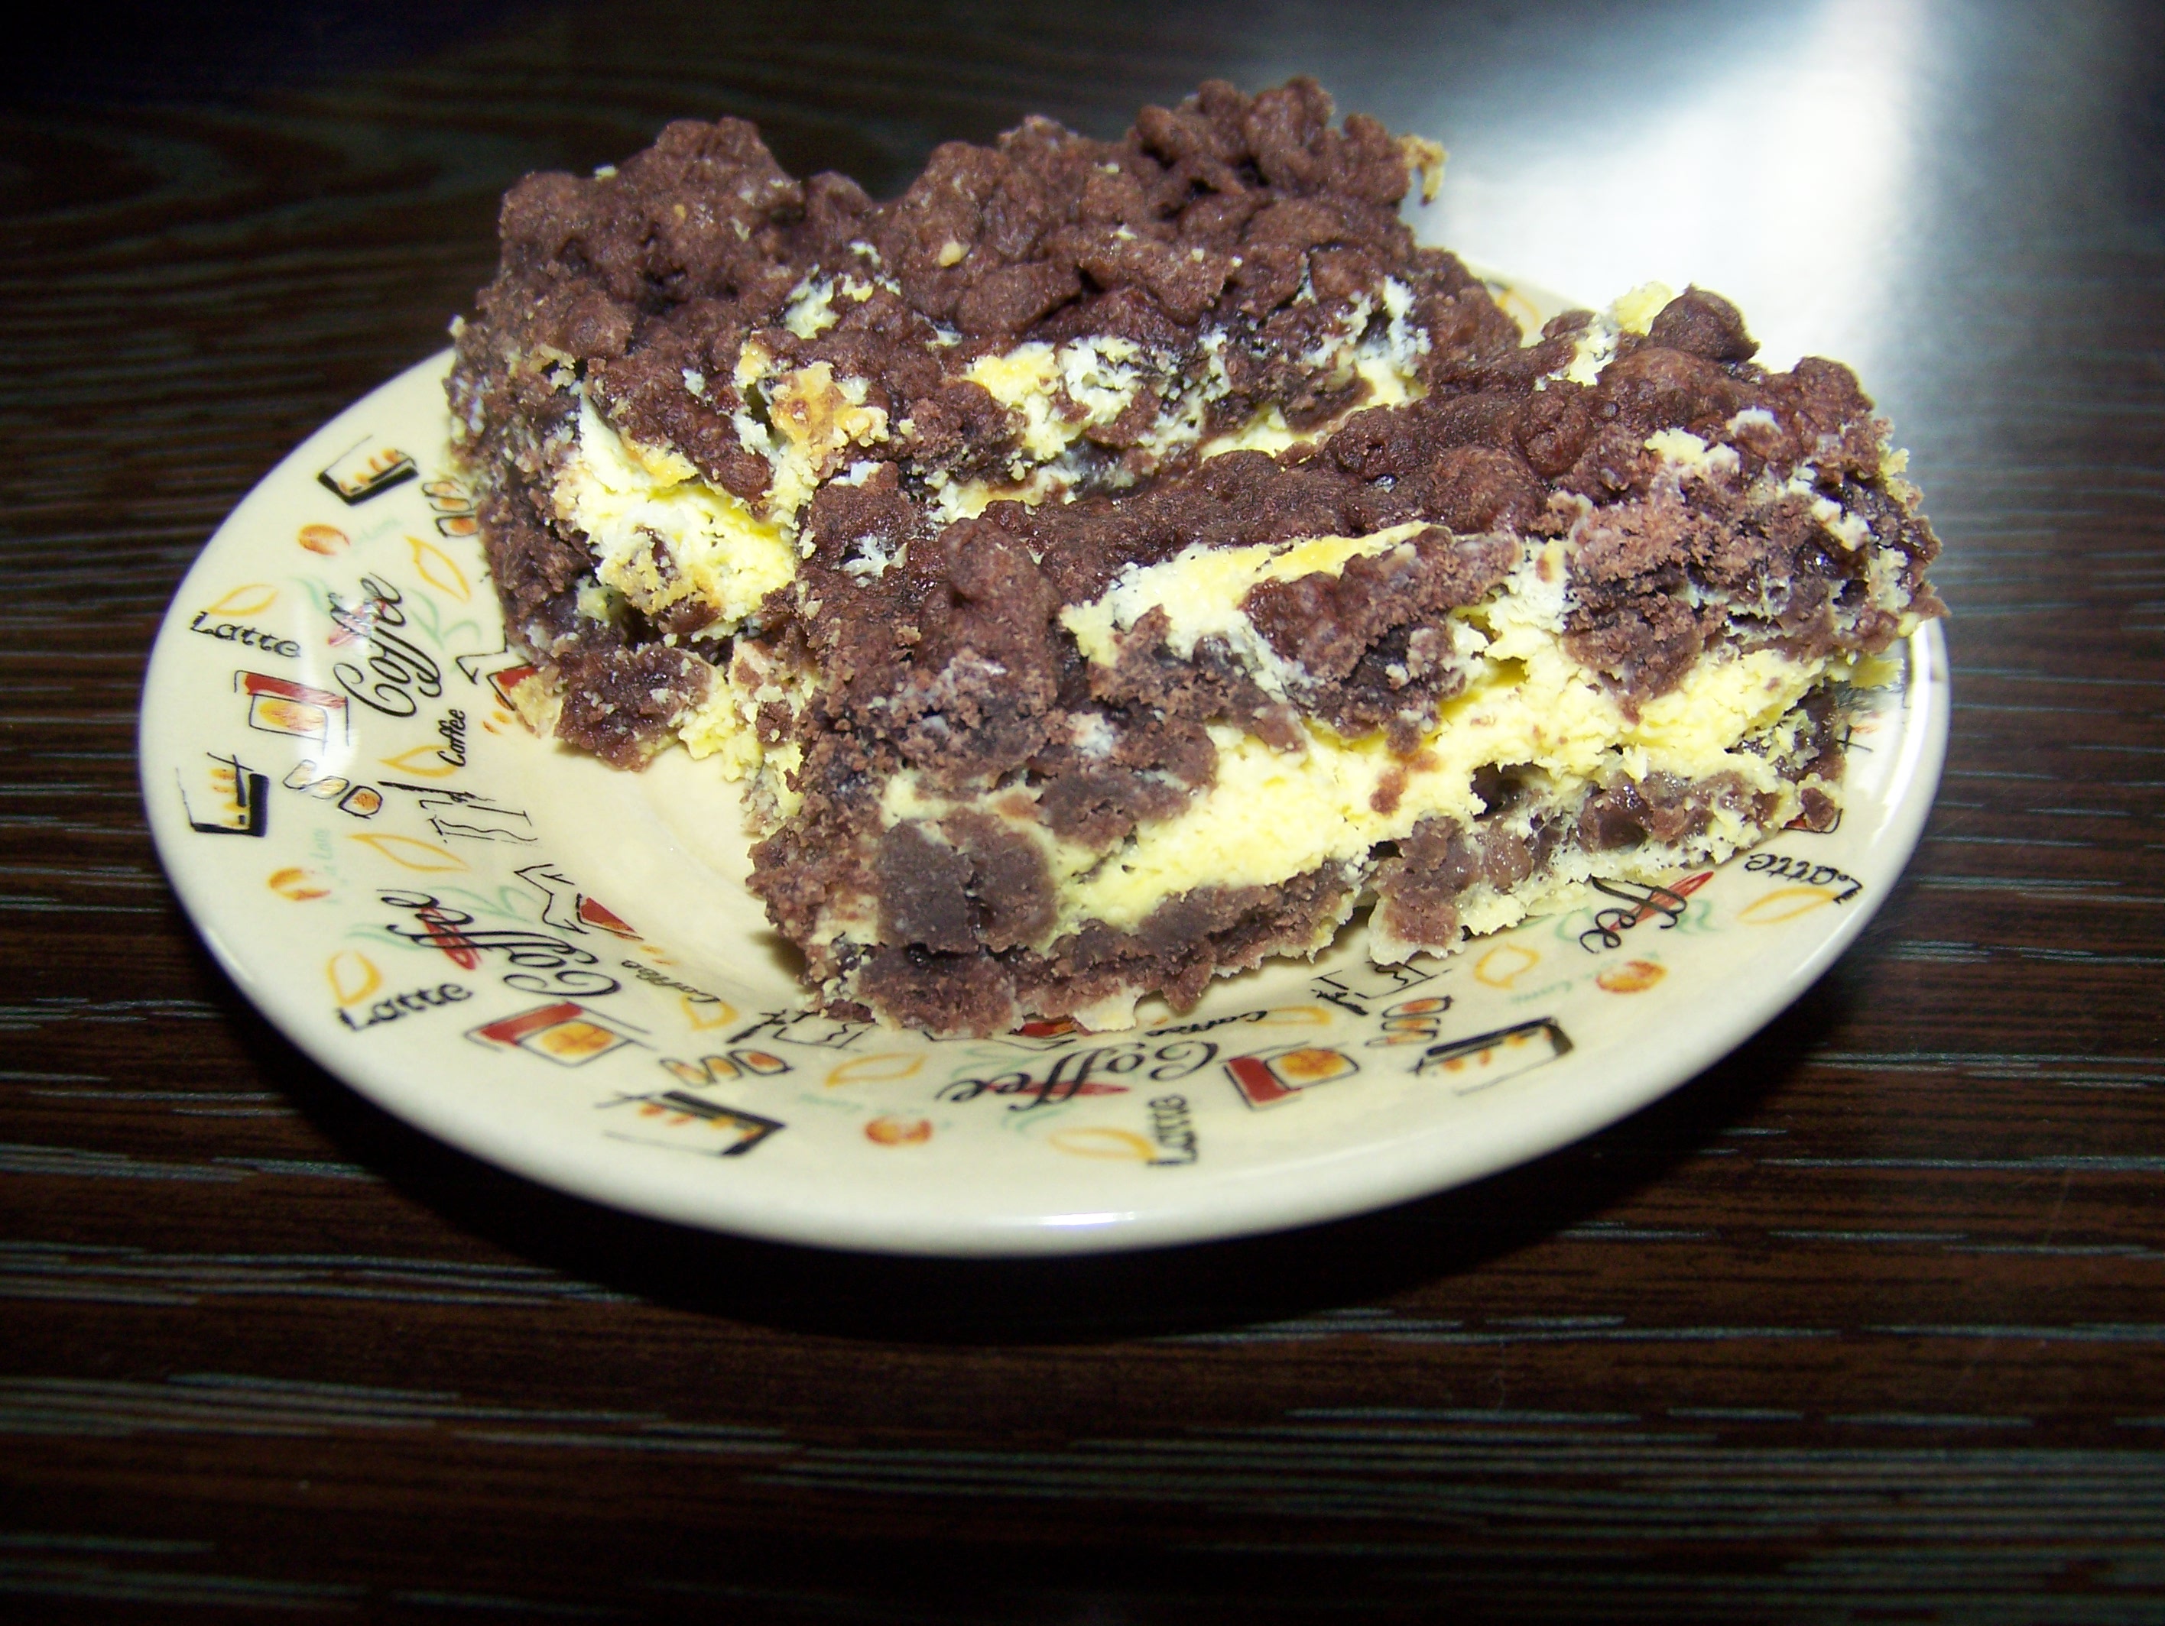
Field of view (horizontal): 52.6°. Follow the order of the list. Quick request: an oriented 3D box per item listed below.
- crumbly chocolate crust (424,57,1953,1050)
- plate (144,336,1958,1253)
[{"bbox_3d":[0.006,-0.029,0.201,0.122,0.047,0.086,-11,41,-12],"label":"crumbly chocolate crust"},{"bbox_3d":[-0.004,-0.014,0.213,0.162,0.022,0.162,-1,40,0],"label":"plate"}]

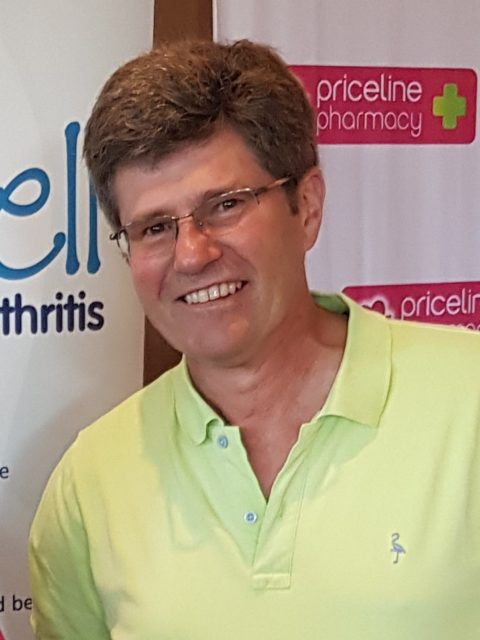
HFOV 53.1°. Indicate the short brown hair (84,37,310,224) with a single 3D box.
[{"bbox_3d":[-0.046,-0.184,0.465,0.195,0.165,0.205,-13,13,24],"label":"short brown hair"}]

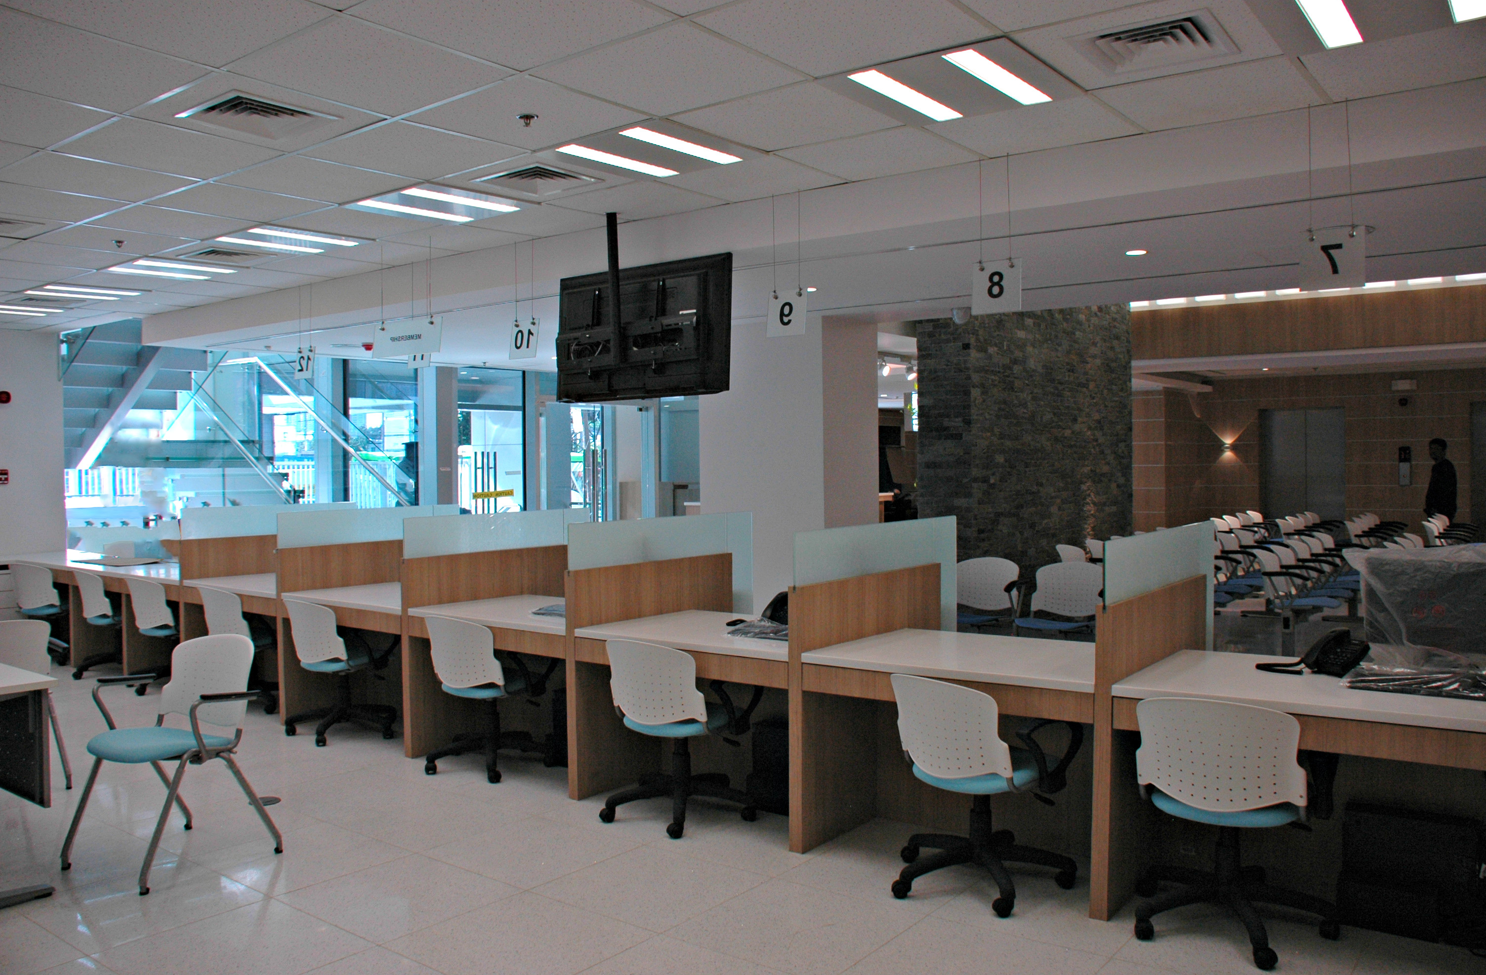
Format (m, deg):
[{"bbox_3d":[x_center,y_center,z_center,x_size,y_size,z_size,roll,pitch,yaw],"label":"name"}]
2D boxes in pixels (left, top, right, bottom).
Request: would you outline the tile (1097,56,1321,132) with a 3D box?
[{"bbox_3d":[1.453,-1.220,3.461,0.600,0.020,0.600,0,2,37],"label":"tile"}]

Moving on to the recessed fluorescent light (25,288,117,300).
[{"bbox_3d":[-4.377,-1.272,7.278,0.110,0.040,0.550,0,2,38],"label":"recessed fluorescent light"}]

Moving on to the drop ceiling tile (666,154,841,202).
[{"bbox_3d":[0.027,-1.241,4.475,0.600,0.016,0.600,1,3,37],"label":"drop ceiling tile"}]

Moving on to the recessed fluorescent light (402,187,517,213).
[{"bbox_3d":[-1.196,-1.246,4.763,0.105,0.040,0.550,0,2,38],"label":"recessed fluorescent light"}]

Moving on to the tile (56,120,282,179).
[{"bbox_3d":[-1.990,-1.175,3.858,0.595,0.020,0.595,0,2,36],"label":"tile"}]

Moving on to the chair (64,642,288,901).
[{"bbox_3d":[-2.112,0.976,4.099,0.550,0.830,0.570,0,2,29],"label":"chair"}]

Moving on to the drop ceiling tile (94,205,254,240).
[{"bbox_3d":[-2.593,-1.206,5.060,0.595,0.020,0.595,0,2,36],"label":"drop ceiling tile"}]

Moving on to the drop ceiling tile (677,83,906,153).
[{"bbox_3d":[0.154,-1.212,3.653,0.600,0.016,0.600,1,3,37],"label":"drop ceiling tile"}]

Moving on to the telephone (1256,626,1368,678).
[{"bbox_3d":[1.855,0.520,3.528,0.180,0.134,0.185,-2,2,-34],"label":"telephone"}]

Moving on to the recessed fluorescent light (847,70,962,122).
[{"bbox_3d":[0.515,-1.216,3.448,0.095,0.040,0.580,0,2,37],"label":"recessed fluorescent light"}]

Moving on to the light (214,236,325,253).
[{"bbox_3d":[-2.375,-1.231,5.623,0.095,0.040,0.580,0,2,37],"label":"light"}]

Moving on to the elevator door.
[{"bbox_3d":[7.608,-0.080,15.144,1.127,2.012,0.100,0,2,37],"label":"elevator door"}]

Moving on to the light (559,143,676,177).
[{"bbox_3d":[-0.457,-1.235,4.159,0.110,0.040,0.560,1,3,37],"label":"light"}]

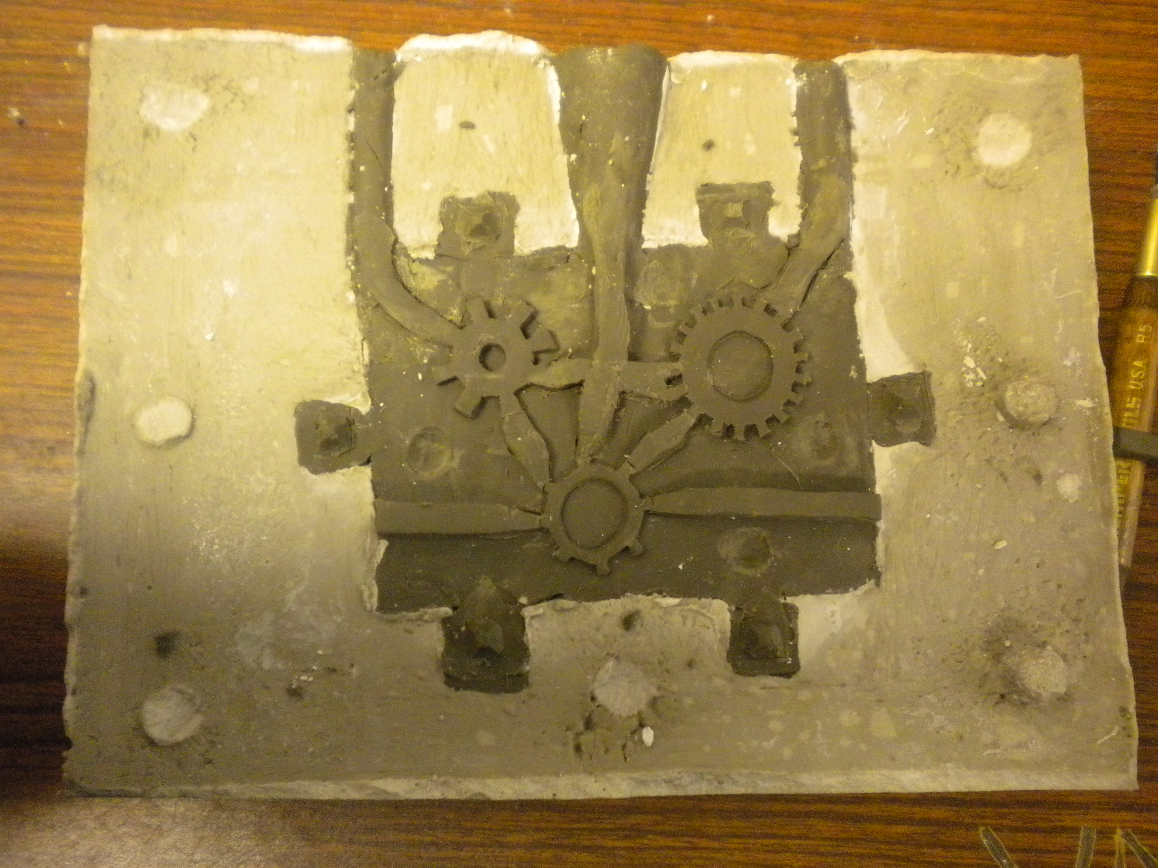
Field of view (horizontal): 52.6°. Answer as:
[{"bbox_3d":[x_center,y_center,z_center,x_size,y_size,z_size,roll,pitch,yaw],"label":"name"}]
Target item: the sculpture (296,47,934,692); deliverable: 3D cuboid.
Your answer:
[{"bbox_3d":[0.011,-0.022,0.362,0.192,0.022,0.196,-2,84,-1],"label":"sculpture"}]

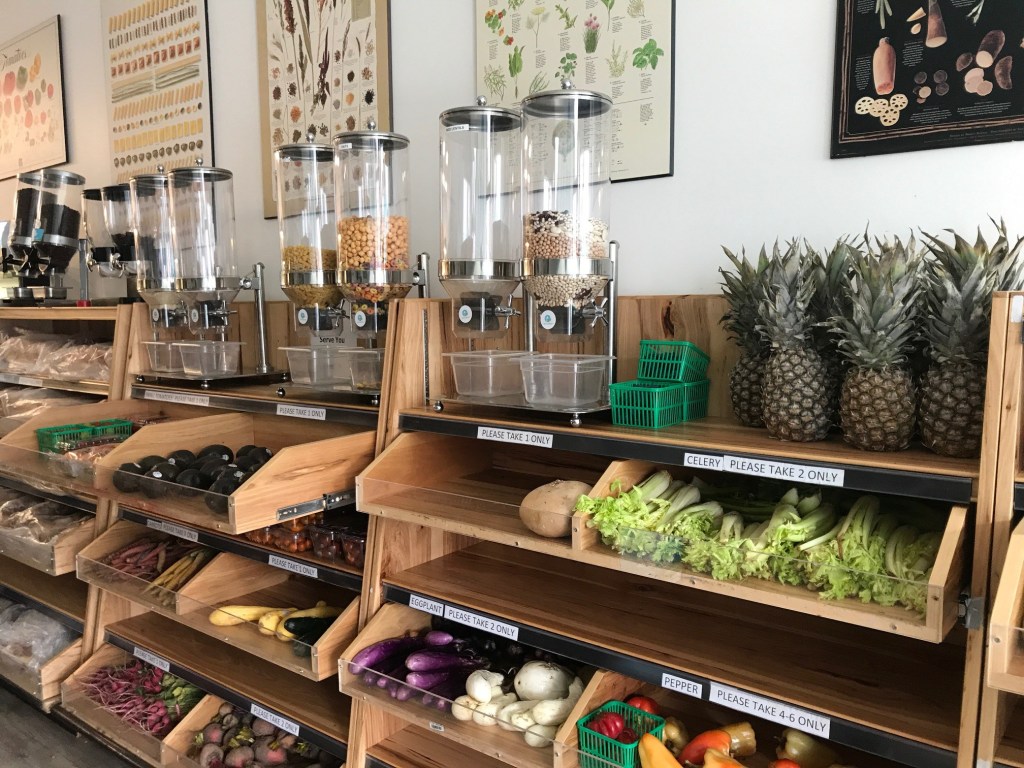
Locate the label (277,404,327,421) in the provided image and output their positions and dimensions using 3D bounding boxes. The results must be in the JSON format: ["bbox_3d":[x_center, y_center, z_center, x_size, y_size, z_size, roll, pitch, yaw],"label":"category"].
[{"bbox_3d":[-0.541,0.074,2.123,0.195,0.027,0.004,4,8,37],"label":"label"}]

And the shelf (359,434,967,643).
[{"bbox_3d":[0.258,0.214,1.622,1.160,0.154,0.467,4,7,39],"label":"shelf"}]

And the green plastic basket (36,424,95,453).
[{"bbox_3d":[-1.289,0.168,2.399,0.110,0.074,0.110,4,7,39],"label":"green plastic basket"}]

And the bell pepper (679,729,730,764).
[{"bbox_3d":[0.340,0.638,1.454,0.070,0.070,0.090,4,8,37],"label":"bell pepper"}]

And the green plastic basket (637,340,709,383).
[{"bbox_3d":[0.339,-0.033,1.752,0.112,0.081,0.112,3,-14,37],"label":"green plastic basket"}]

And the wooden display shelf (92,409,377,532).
[{"bbox_3d":[-0.630,0.182,1.960,0.569,0.151,0.446,4,8,37],"label":"wooden display shelf"}]

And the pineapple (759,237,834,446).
[{"bbox_3d":[0.516,-0.078,1.504,0.126,0.359,0.126,4,7,39],"label":"pineapple"}]

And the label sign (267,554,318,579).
[{"bbox_3d":[-0.556,0.463,2.101,0.190,0.025,0.004,4,8,37],"label":"label sign"}]

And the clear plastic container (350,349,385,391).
[{"bbox_3d":[-0.353,-0.040,2.248,0.169,0.100,0.169,4,7,39],"label":"clear plastic container"}]

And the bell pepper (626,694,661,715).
[{"bbox_3d":[0.247,0.617,1.555,0.073,0.070,0.073,4,7,39],"label":"bell pepper"}]

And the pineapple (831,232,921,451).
[{"bbox_3d":[0.633,-0.071,1.431,0.140,0.360,0.140,4,8,37],"label":"pineapple"}]

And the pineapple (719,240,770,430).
[{"bbox_3d":[0.492,-0.099,1.681,0.131,0.366,0.131,4,7,39],"label":"pineapple"}]

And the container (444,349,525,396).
[{"bbox_3d":[-0.050,-0.025,2.036,0.169,0.100,0.169,4,7,39],"label":"container"}]

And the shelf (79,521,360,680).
[{"bbox_3d":[-0.742,0.539,2.385,1.160,0.154,0.467,4,7,38],"label":"shelf"}]

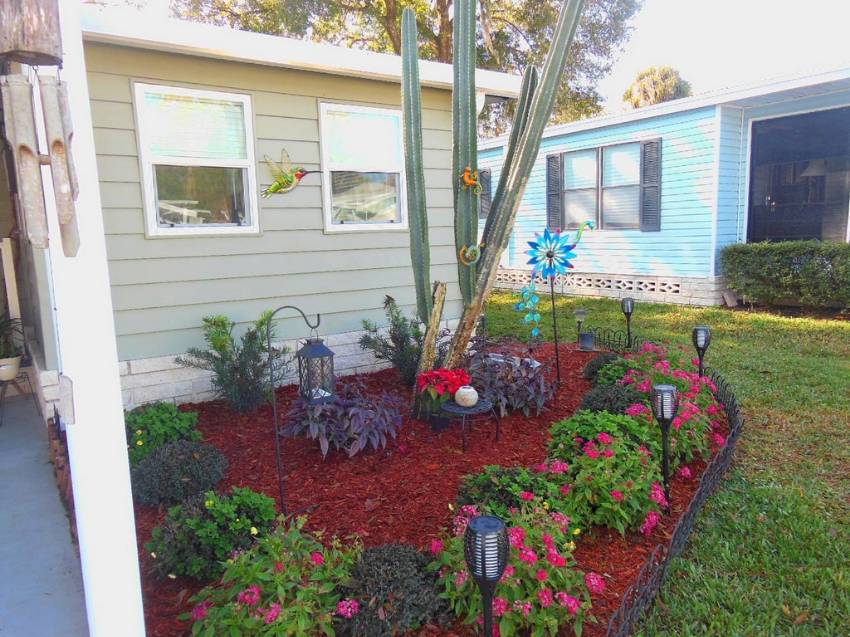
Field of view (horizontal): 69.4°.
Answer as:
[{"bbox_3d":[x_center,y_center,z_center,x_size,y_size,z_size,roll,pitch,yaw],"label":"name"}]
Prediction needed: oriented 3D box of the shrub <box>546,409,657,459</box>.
[{"bbox_3d":[1.053,0.677,3.621,0.640,0.260,0.560,1,9,16],"label":"shrub"}]

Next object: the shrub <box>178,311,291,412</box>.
[{"bbox_3d":[-1.574,0.345,5.071,0.930,0.820,0.780,-4,9,-17],"label":"shrub"}]

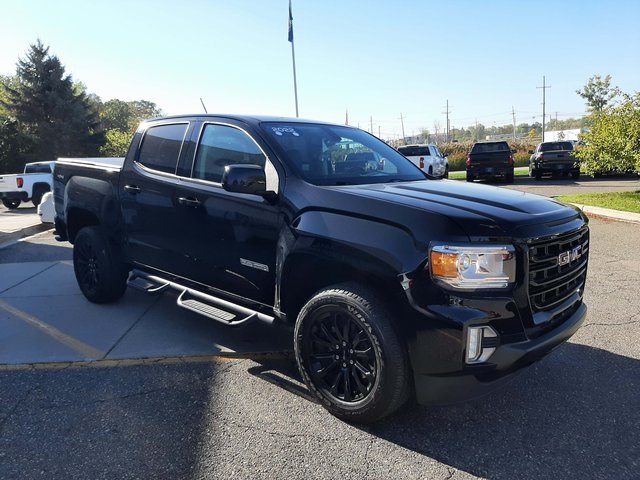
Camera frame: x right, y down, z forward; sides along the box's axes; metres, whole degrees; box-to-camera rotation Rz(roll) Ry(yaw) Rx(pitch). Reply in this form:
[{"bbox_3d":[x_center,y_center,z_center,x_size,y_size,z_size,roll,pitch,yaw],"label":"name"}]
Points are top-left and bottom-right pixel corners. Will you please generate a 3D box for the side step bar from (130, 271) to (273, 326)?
[{"bbox_3d":[-0.996,0.409,3.597,1.840,0.125,0.200,9,13,42],"label":"side step bar"}]

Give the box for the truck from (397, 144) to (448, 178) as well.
[{"bbox_3d":[4.830,-3.800,23.700,2.070,1.940,5.850,2,11,23],"label":"truck"}]

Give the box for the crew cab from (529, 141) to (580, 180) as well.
[{"bbox_3d":[11.500,-3.930,23.570,1.910,1.790,5.400,2,10,20],"label":"crew cab"}]

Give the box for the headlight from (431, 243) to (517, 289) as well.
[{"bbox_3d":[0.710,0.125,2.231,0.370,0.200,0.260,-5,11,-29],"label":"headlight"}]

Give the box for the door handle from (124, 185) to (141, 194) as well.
[{"bbox_3d":[-1.545,-0.416,3.961,0.240,0.055,0.055,9,13,42],"label":"door handle"}]

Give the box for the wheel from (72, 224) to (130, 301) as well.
[{"bbox_3d":[-2.220,0.246,4.890,0.775,0.775,0.270,8,12,41],"label":"wheel"}]

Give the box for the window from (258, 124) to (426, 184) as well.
[{"bbox_3d":[0.236,-0.667,3.496,1.420,0.150,0.740,-10,48,-47],"label":"window"}]

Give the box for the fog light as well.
[{"bbox_3d":[0.725,0.476,2.165,0.150,0.180,0.100,-5,11,-27],"label":"fog light"}]

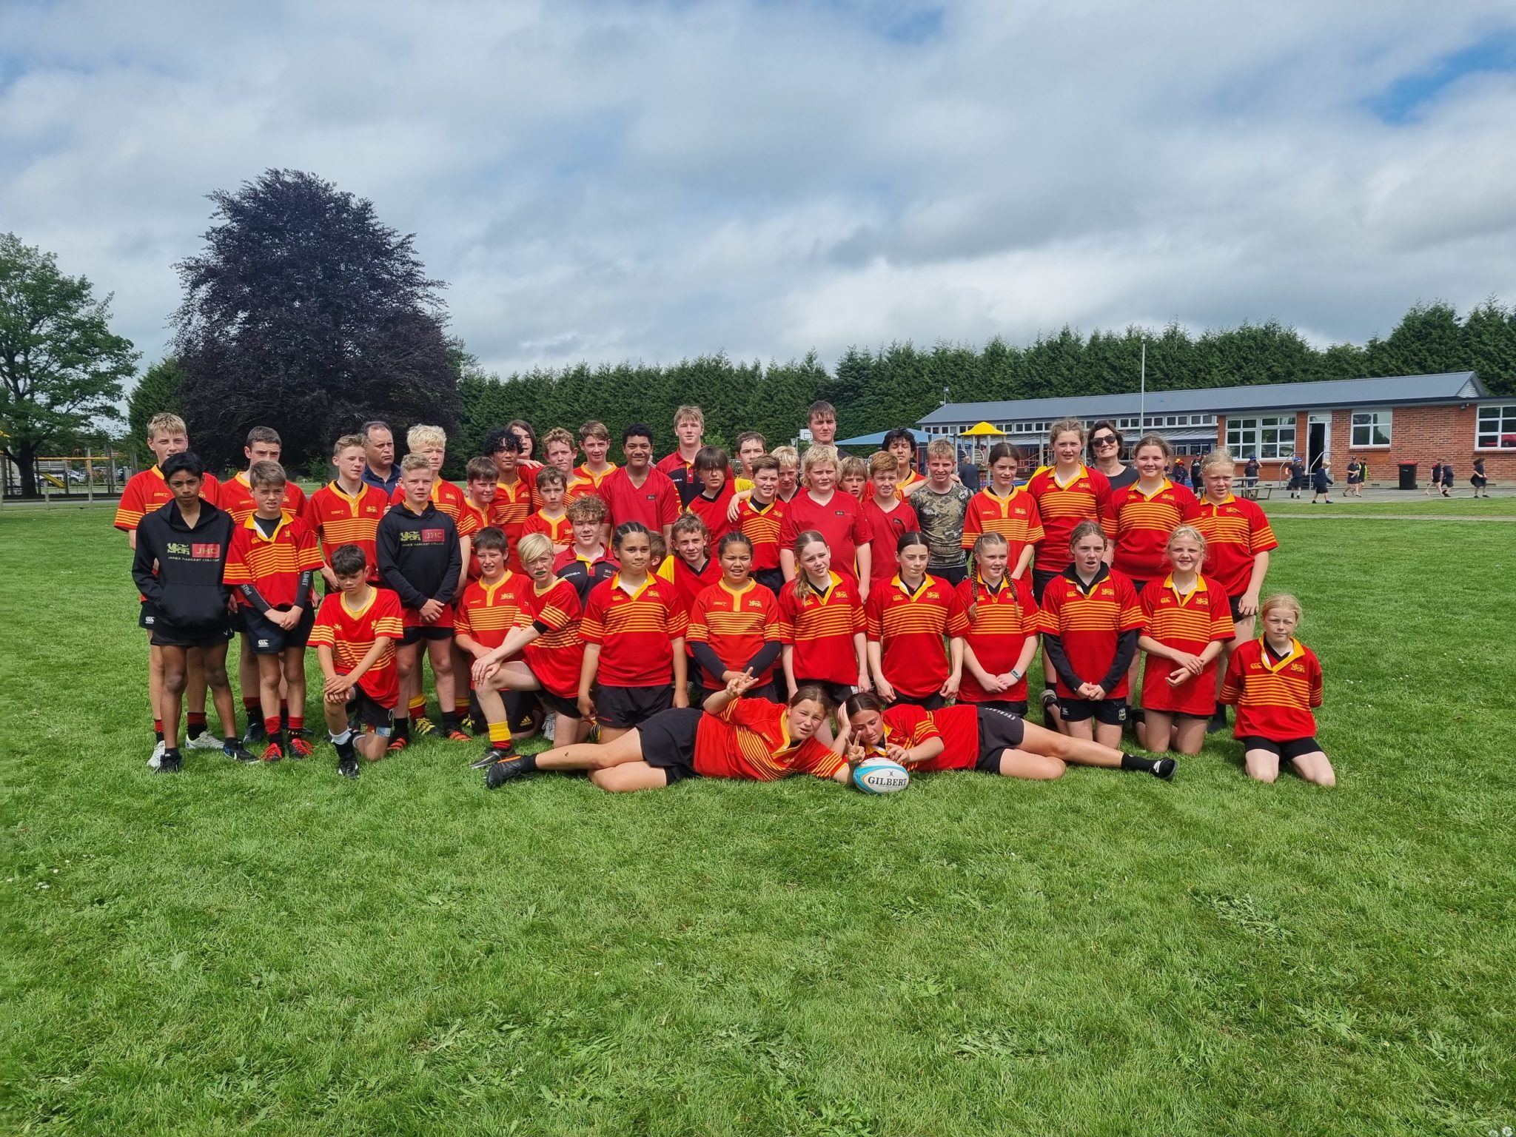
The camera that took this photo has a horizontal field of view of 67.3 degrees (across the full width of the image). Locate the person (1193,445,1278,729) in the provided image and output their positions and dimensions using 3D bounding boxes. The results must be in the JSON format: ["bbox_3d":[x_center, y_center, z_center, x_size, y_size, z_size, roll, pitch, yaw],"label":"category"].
[{"bbox_3d":[2.547,0.115,6.142,0.500,1.518,0.290,2,6,23],"label":"person"}]

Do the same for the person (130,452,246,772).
[{"bbox_3d":[-2.849,0.195,5.700,0.510,1.570,0.370,-3,6,-21],"label":"person"}]

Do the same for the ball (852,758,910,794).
[{"bbox_3d":[0.562,0.927,5.235,0.270,0.175,0.185,-2,6,-12],"label":"ball"}]

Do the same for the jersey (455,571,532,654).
[{"bbox_3d":[-1.441,0.343,6.200,0.460,0.640,0.270,-1,6,-11],"label":"jersey"}]

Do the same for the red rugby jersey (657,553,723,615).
[{"bbox_3d":[-0.323,0.227,6.400,0.480,0.620,0.270,-1,6,-3],"label":"red rugby jersey"}]

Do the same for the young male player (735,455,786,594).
[{"bbox_3d":[0.036,0.076,6.960,0.440,1.540,0.330,-1,6,-4],"label":"young male player"}]

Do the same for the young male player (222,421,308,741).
[{"bbox_3d":[-2.709,0.077,6.355,0.500,1.710,0.360,-2,6,-16],"label":"young male player"}]

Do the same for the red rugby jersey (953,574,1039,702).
[{"bbox_3d":[1.334,0.385,6.338,0.500,0.730,0.300,0,6,4],"label":"red rugby jersey"}]

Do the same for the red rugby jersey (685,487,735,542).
[{"bbox_3d":[-0.261,-0.166,6.700,0.460,0.620,0.260,-1,6,-3],"label":"red rugby jersey"}]

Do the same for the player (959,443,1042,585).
[{"bbox_3d":[1.337,0.097,6.200,0.460,1.558,0.280,1,6,9],"label":"player"}]

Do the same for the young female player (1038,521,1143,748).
[{"bbox_3d":[1.773,0.321,6.122,0.540,1.180,0.620,0,6,6],"label":"young female player"}]

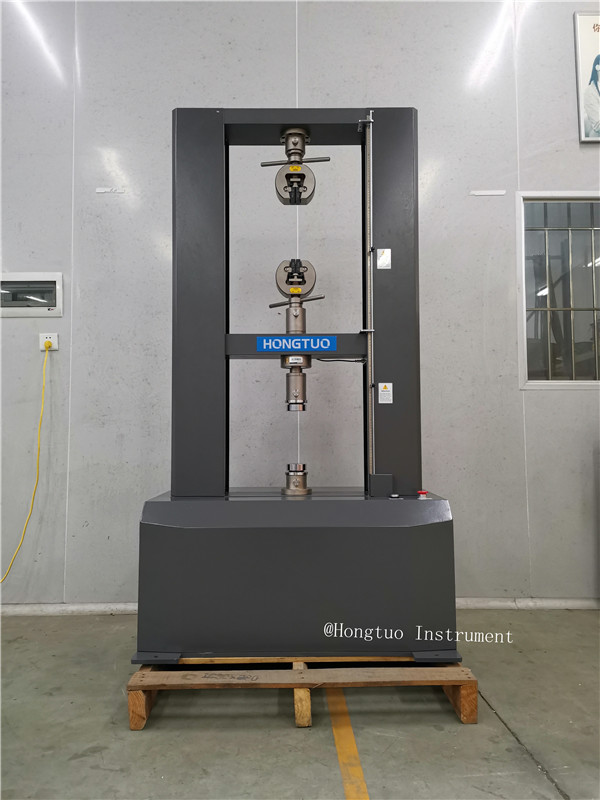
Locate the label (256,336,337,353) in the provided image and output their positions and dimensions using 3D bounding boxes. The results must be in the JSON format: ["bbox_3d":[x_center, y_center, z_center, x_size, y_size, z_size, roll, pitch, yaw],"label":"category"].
[{"bbox_3d":[-0.011,-0.200,2.166,0.287,0.053,0.003,0,-3,-1],"label":"label"}]

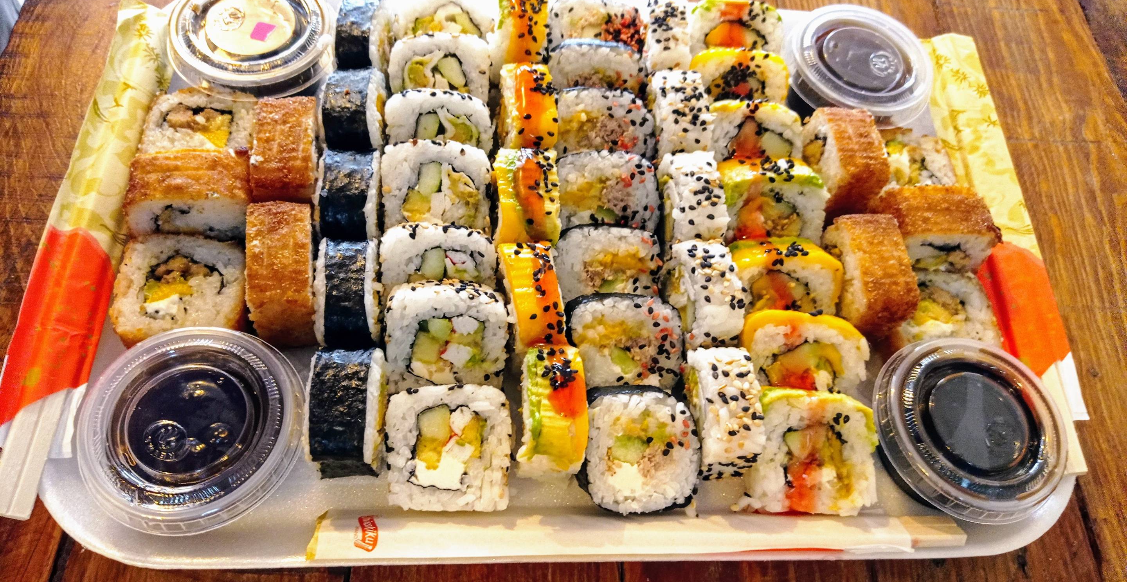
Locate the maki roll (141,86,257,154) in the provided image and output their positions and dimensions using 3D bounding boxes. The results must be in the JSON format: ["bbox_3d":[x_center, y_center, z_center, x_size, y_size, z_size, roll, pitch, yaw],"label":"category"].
[{"bbox_3d":[-0.141,-0.059,0.352,0.042,0.025,0.041,1,103,-7],"label":"maki roll"}]

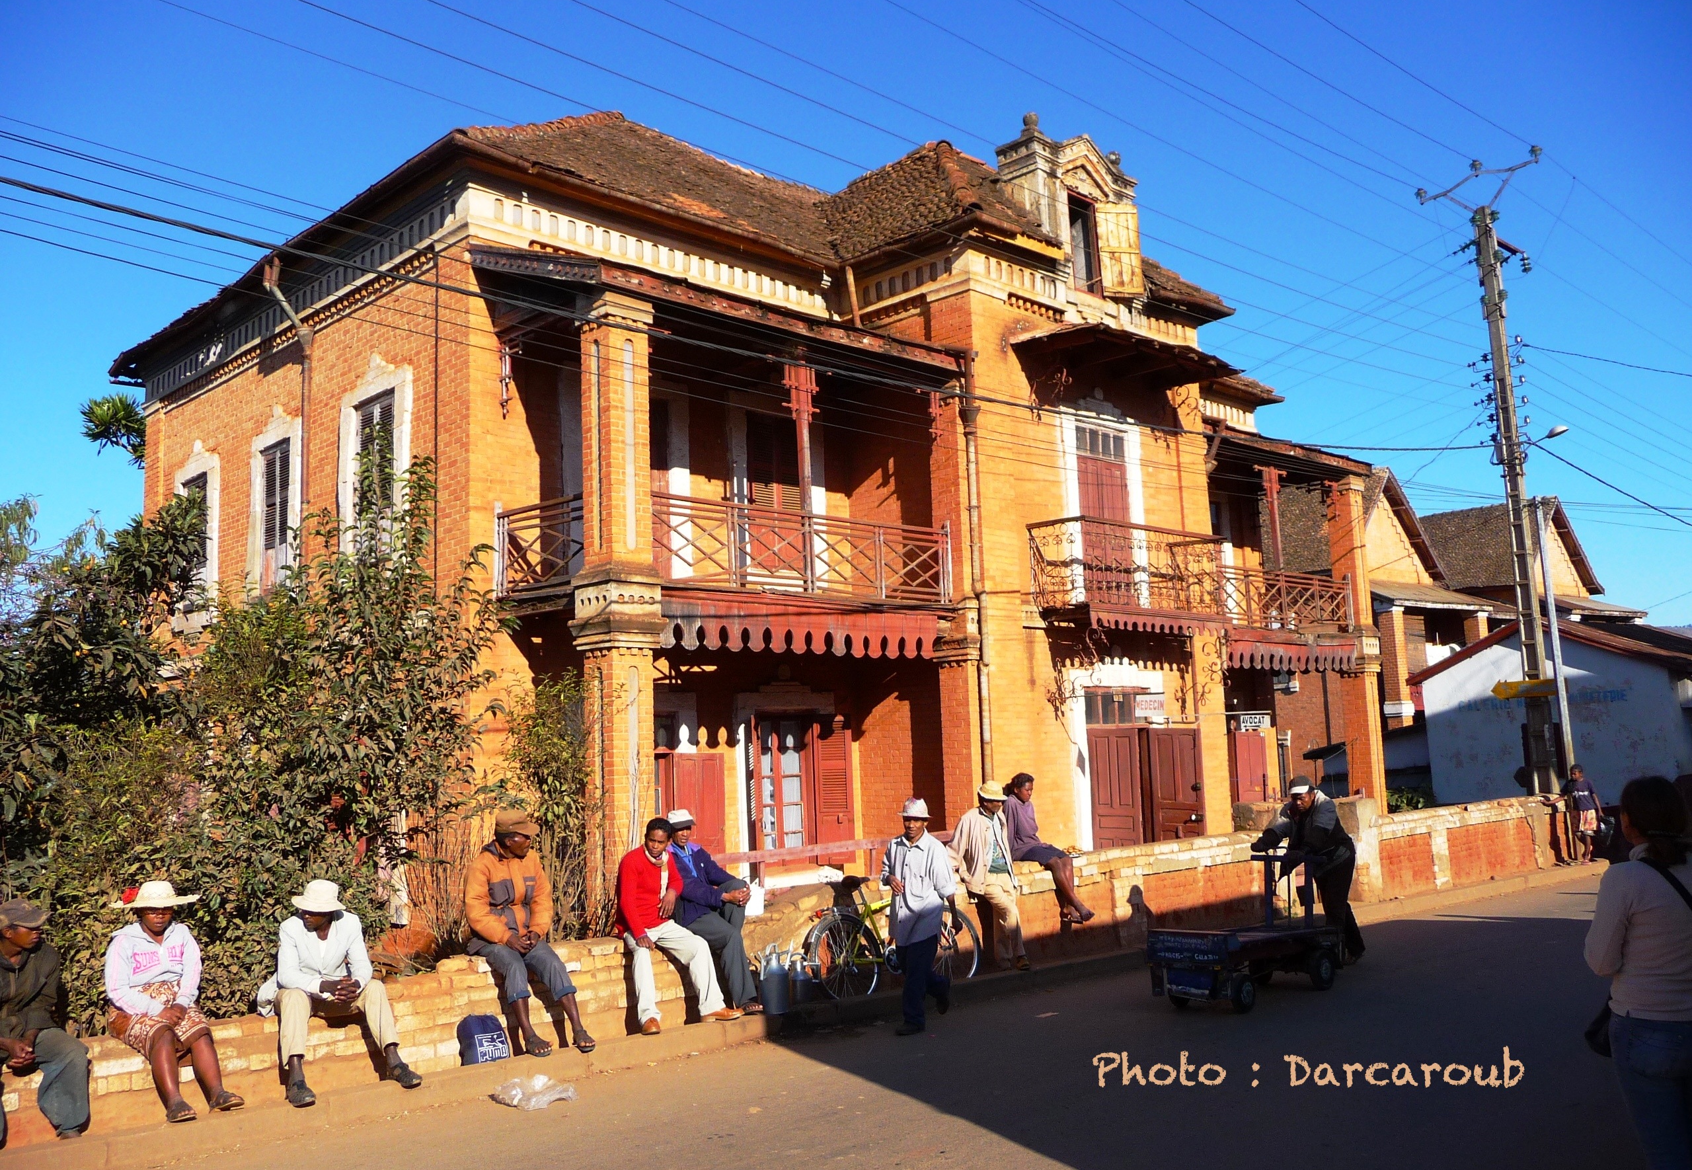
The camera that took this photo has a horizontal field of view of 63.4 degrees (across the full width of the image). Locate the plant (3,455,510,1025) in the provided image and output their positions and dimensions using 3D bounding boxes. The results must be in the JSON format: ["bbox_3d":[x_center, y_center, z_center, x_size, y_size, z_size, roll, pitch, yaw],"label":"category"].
[{"bbox_3d":[-3.934,0.960,9.428,3.300,3.500,2.200,4,-8,-44],"label":"plant"}]

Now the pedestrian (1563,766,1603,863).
[{"bbox_3d":[10.230,3.165,19.000,0.480,1.360,0.360,-7,-8,38],"label":"pedestrian"}]

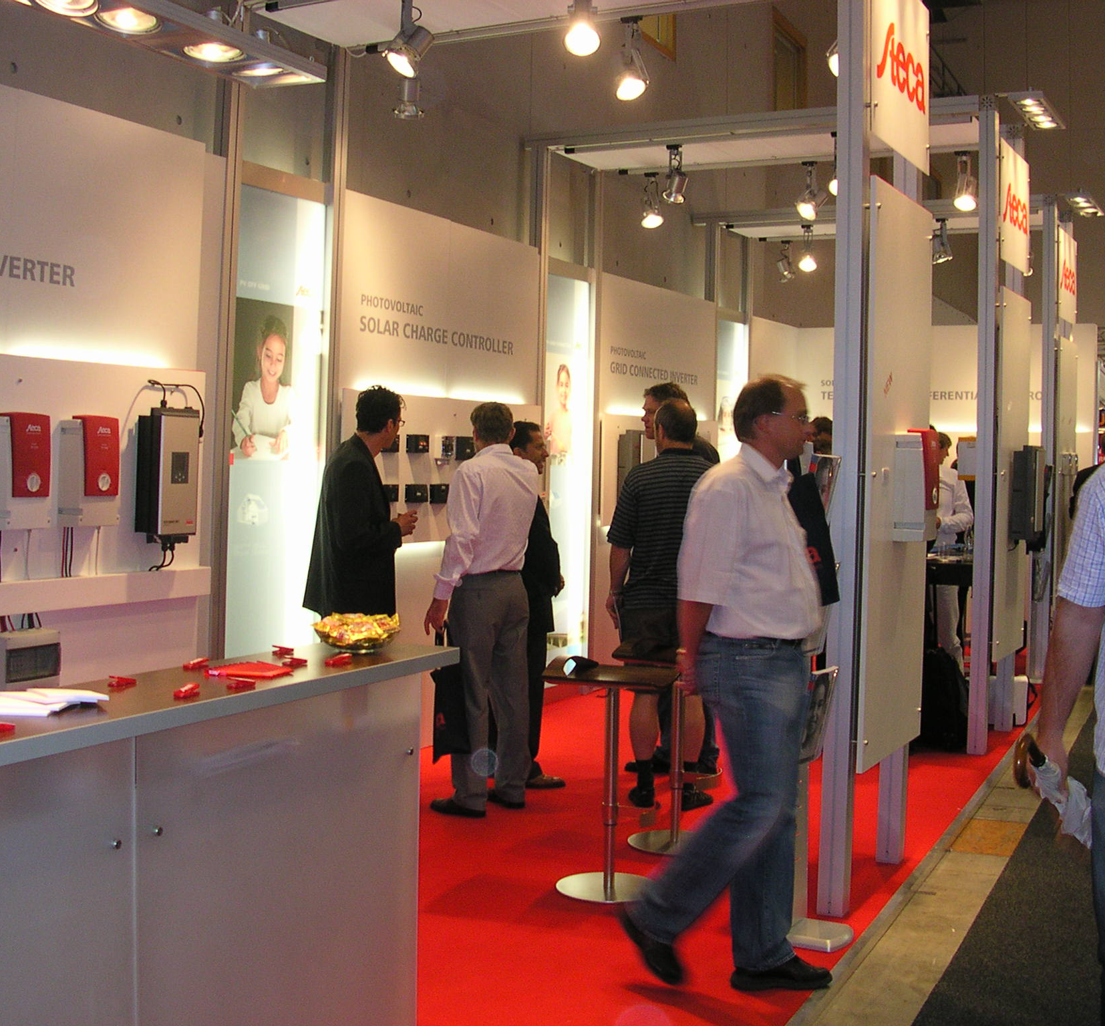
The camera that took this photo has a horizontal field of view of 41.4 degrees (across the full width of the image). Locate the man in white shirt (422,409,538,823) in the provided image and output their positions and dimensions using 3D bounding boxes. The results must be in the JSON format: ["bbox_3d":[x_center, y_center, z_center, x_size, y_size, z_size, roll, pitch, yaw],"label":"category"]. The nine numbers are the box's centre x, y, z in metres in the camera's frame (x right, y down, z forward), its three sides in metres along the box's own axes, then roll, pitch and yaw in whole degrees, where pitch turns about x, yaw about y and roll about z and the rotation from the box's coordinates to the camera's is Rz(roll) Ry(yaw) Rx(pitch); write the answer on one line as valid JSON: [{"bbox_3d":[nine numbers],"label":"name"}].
[{"bbox_3d":[-0.304,0.409,6.469,0.480,1.800,0.360,0,2,-34],"label":"man in white shirt"}]

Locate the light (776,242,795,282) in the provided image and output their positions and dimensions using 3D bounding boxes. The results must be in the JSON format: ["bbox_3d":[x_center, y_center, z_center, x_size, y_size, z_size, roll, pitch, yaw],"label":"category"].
[{"bbox_3d":[1.959,-2.107,12.266,0.170,0.330,0.155,0,2,-21],"label":"light"}]

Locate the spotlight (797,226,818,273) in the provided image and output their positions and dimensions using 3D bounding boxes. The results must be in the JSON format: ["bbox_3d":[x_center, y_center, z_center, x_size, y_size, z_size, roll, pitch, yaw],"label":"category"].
[{"bbox_3d":[1.991,-2.062,11.423,0.155,0.375,0.170,1,2,6],"label":"spotlight"}]

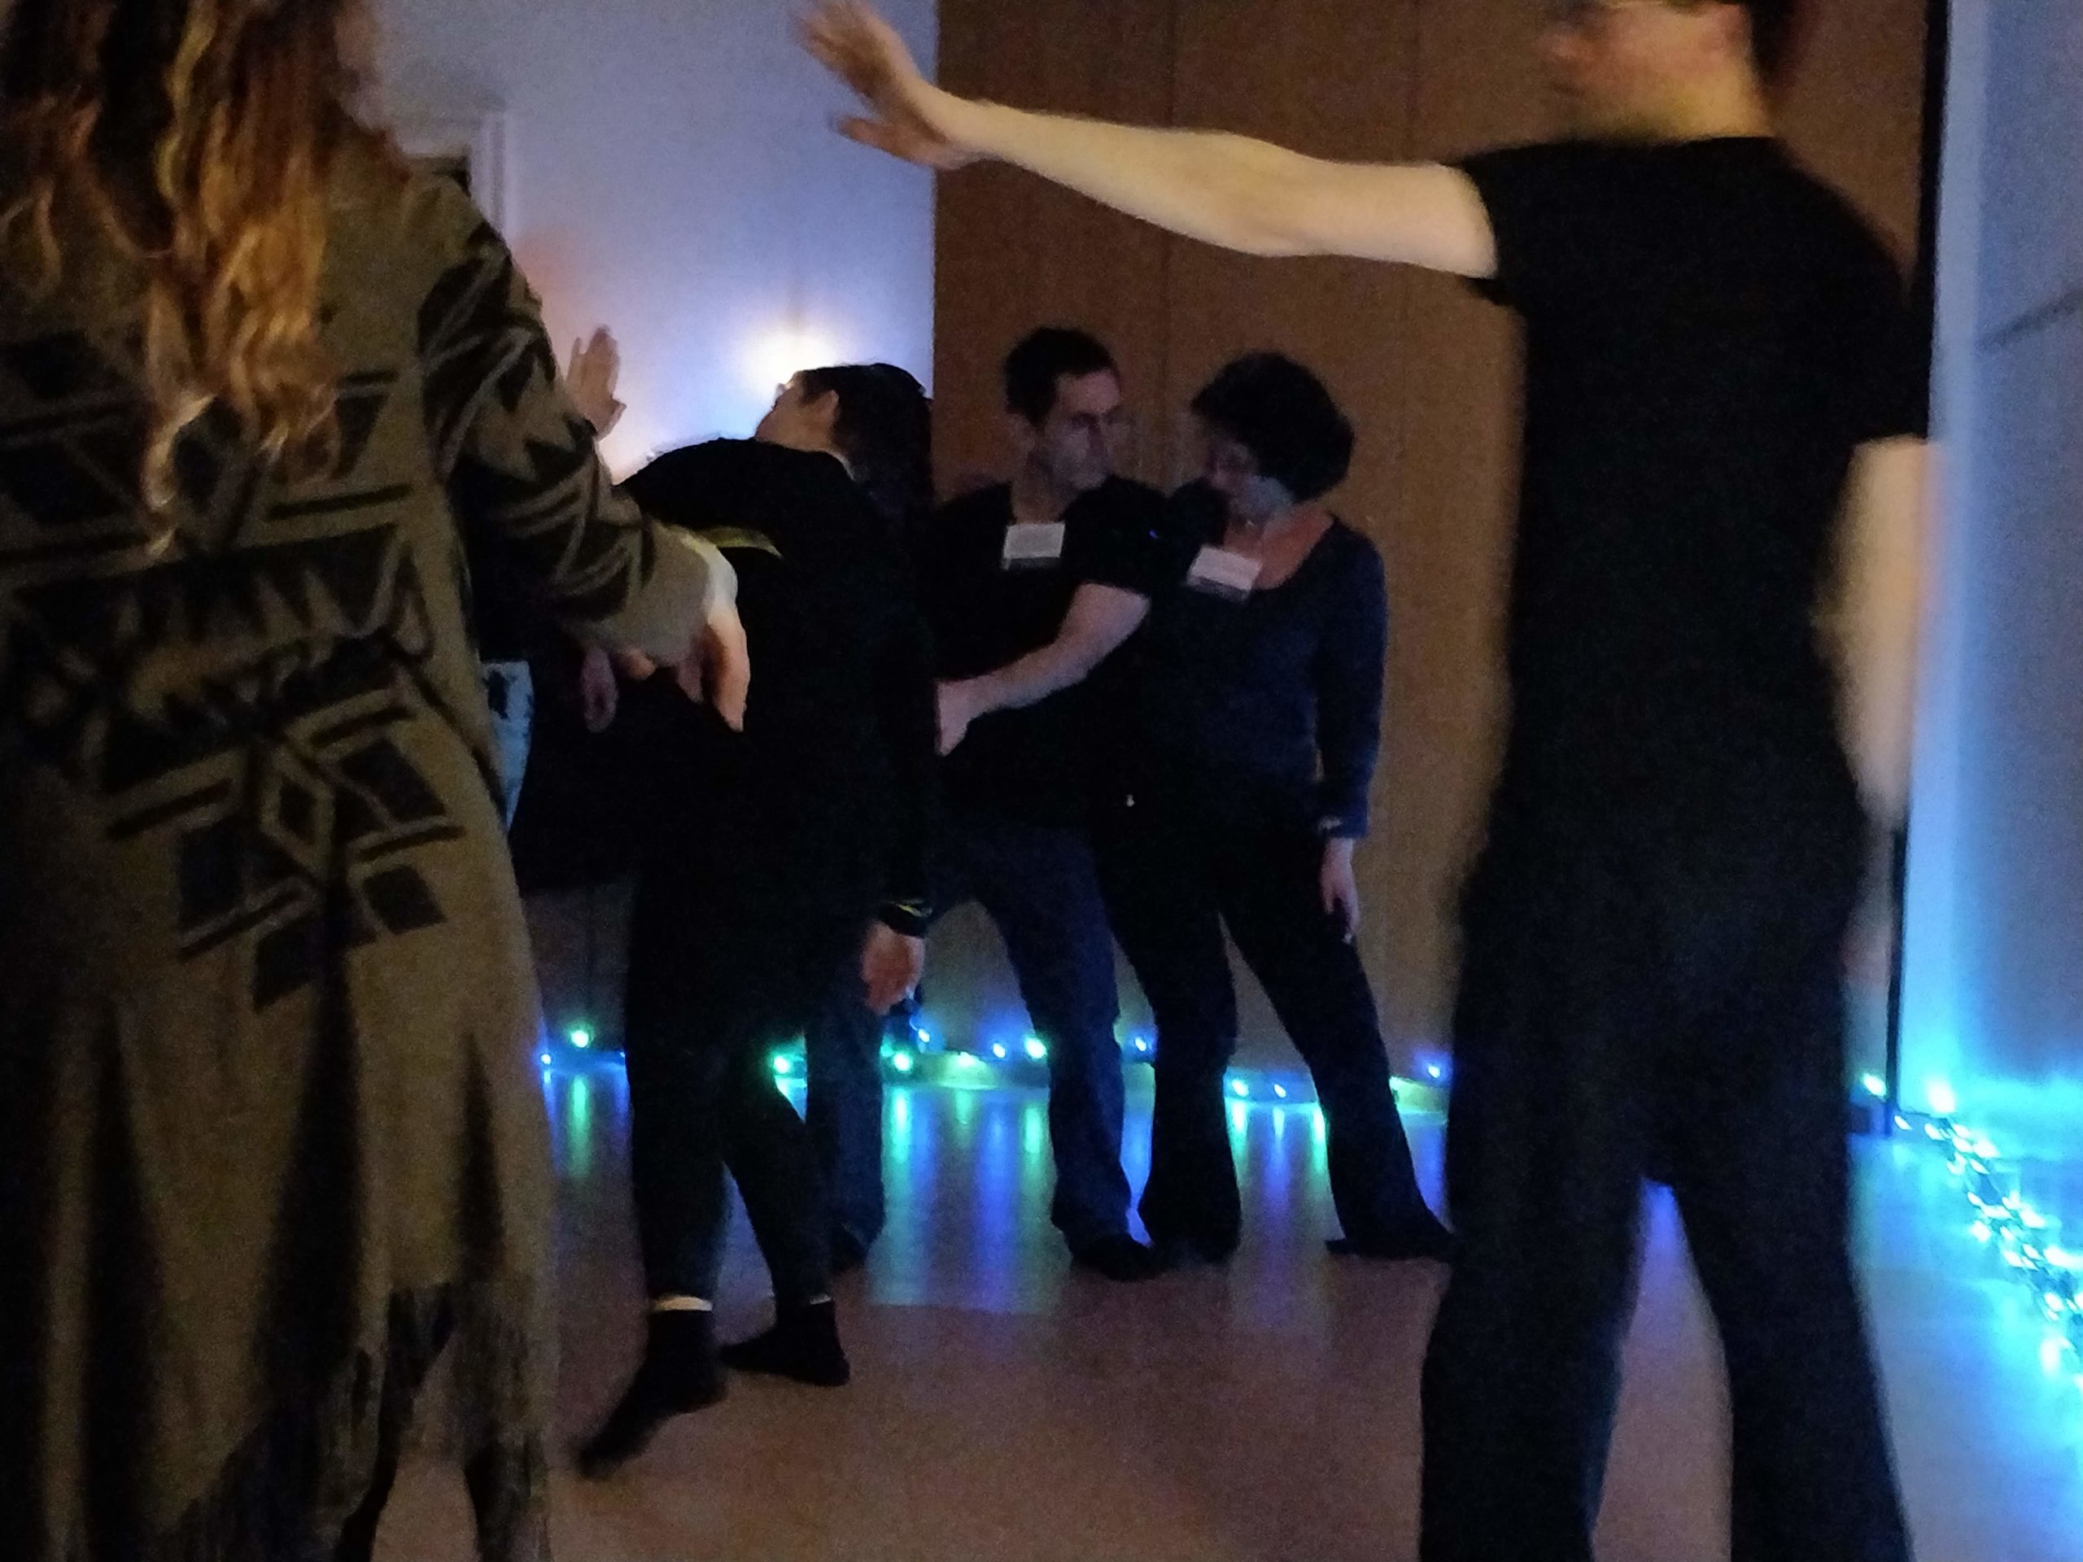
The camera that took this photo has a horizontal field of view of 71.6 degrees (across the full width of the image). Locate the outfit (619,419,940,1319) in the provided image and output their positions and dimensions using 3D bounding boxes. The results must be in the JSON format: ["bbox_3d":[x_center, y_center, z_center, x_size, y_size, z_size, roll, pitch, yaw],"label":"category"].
[{"bbox_3d":[-0.396,0.134,2.100,0.480,1.270,0.480,2,3,28],"label":"outfit"}]

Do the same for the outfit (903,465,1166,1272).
[{"bbox_3d":[-0.062,0.148,2.550,0.580,1.360,0.420,1,3,12],"label":"outfit"}]

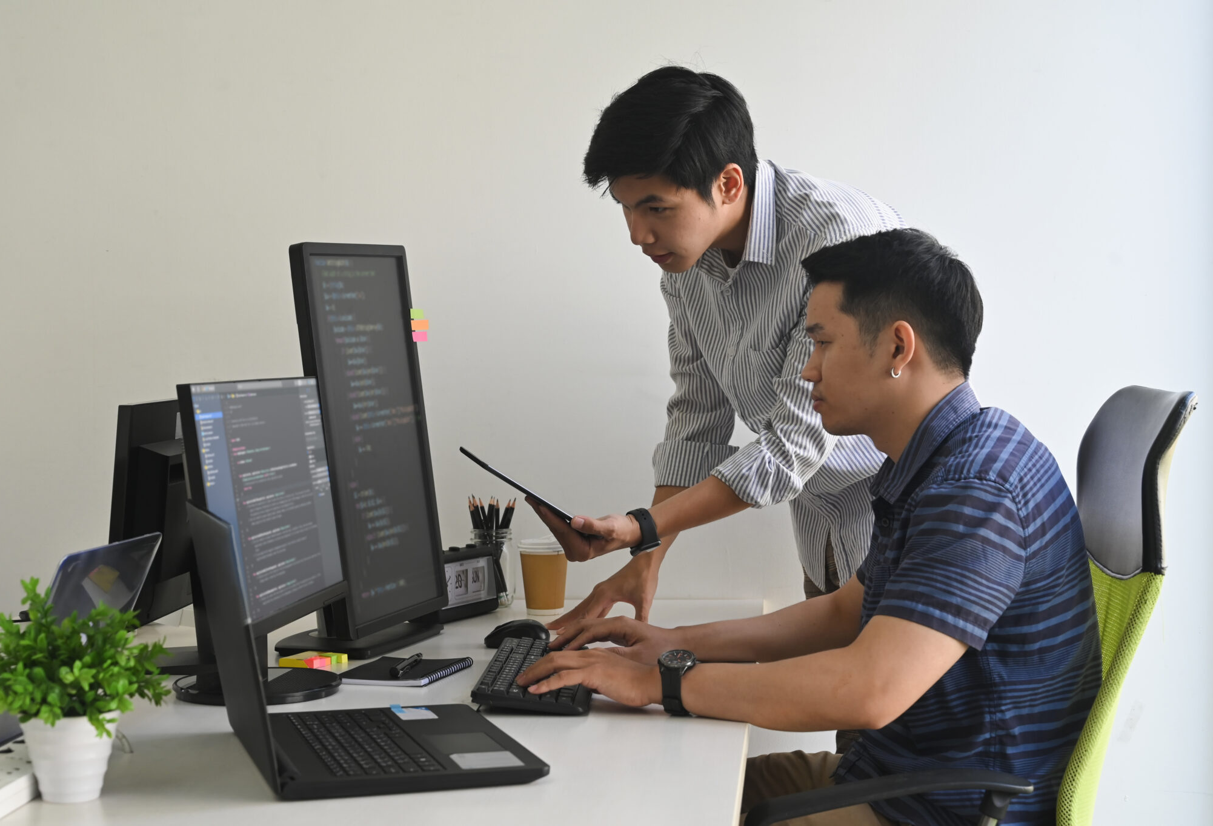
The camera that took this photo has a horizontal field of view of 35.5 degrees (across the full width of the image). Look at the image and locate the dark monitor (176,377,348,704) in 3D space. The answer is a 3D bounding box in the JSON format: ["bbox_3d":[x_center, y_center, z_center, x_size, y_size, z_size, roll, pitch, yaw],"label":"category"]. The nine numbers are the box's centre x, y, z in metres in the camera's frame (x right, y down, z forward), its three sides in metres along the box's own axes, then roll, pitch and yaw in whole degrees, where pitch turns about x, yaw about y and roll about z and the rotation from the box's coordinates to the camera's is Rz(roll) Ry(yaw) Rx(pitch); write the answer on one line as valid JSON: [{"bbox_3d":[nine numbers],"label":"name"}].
[{"bbox_3d":[-0.459,0.155,2.482,0.222,0.405,0.541,-1,2,7],"label":"dark monitor"}]

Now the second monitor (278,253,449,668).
[{"bbox_3d":[-0.382,0.048,2.788,0.190,0.592,0.340,0,2,18],"label":"second monitor"}]

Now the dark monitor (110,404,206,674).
[{"bbox_3d":[-0.557,0.164,2.667,0.190,0.375,0.505,-1,2,8],"label":"dark monitor"}]

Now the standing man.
[{"bbox_3d":[0.204,0.272,2.863,0.670,1.580,0.540,-2,3,-33],"label":"standing man"}]

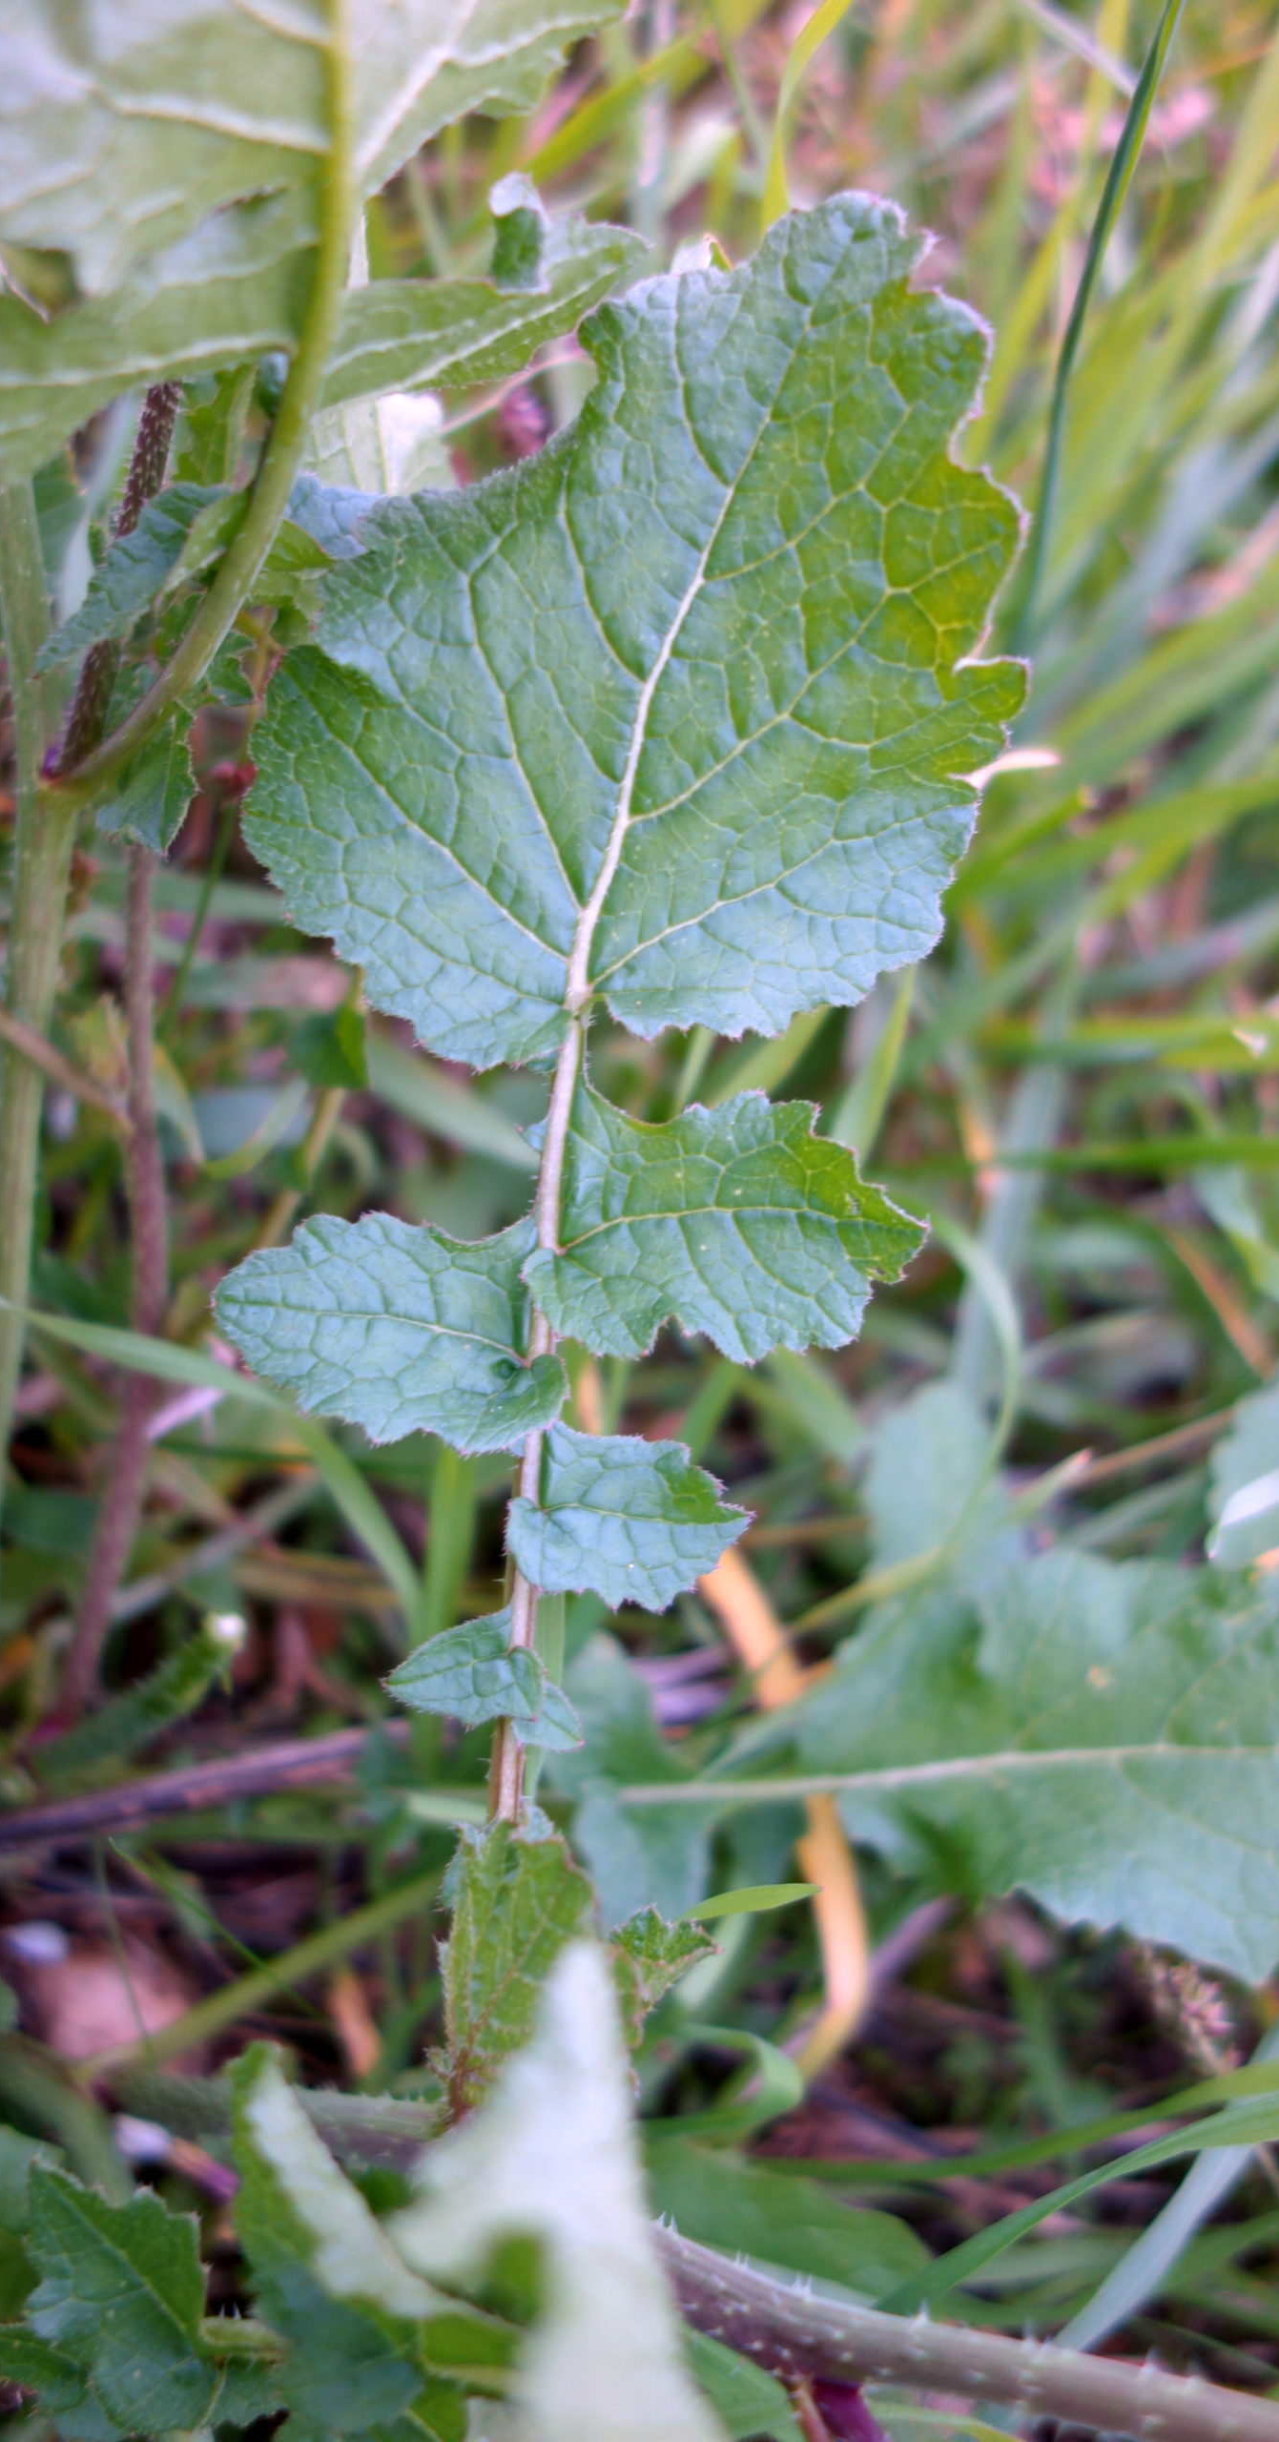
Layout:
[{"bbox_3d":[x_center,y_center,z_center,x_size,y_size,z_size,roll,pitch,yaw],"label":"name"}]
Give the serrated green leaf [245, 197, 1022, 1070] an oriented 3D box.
[{"bbox_3d":[-0.001,-0.079,0.255,0.098,0.128,0.028,18,-5,4],"label":"serrated green leaf"}]

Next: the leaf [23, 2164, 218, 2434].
[{"bbox_3d":[-0.075,0.156,0.275,0.027,0.013,0.034,0,57,-7],"label":"leaf"}]

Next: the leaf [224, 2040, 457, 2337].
[{"bbox_3d":[-0.039,0.128,0.250,0.025,0.018,0.037,-21,84,-4],"label":"leaf"}]

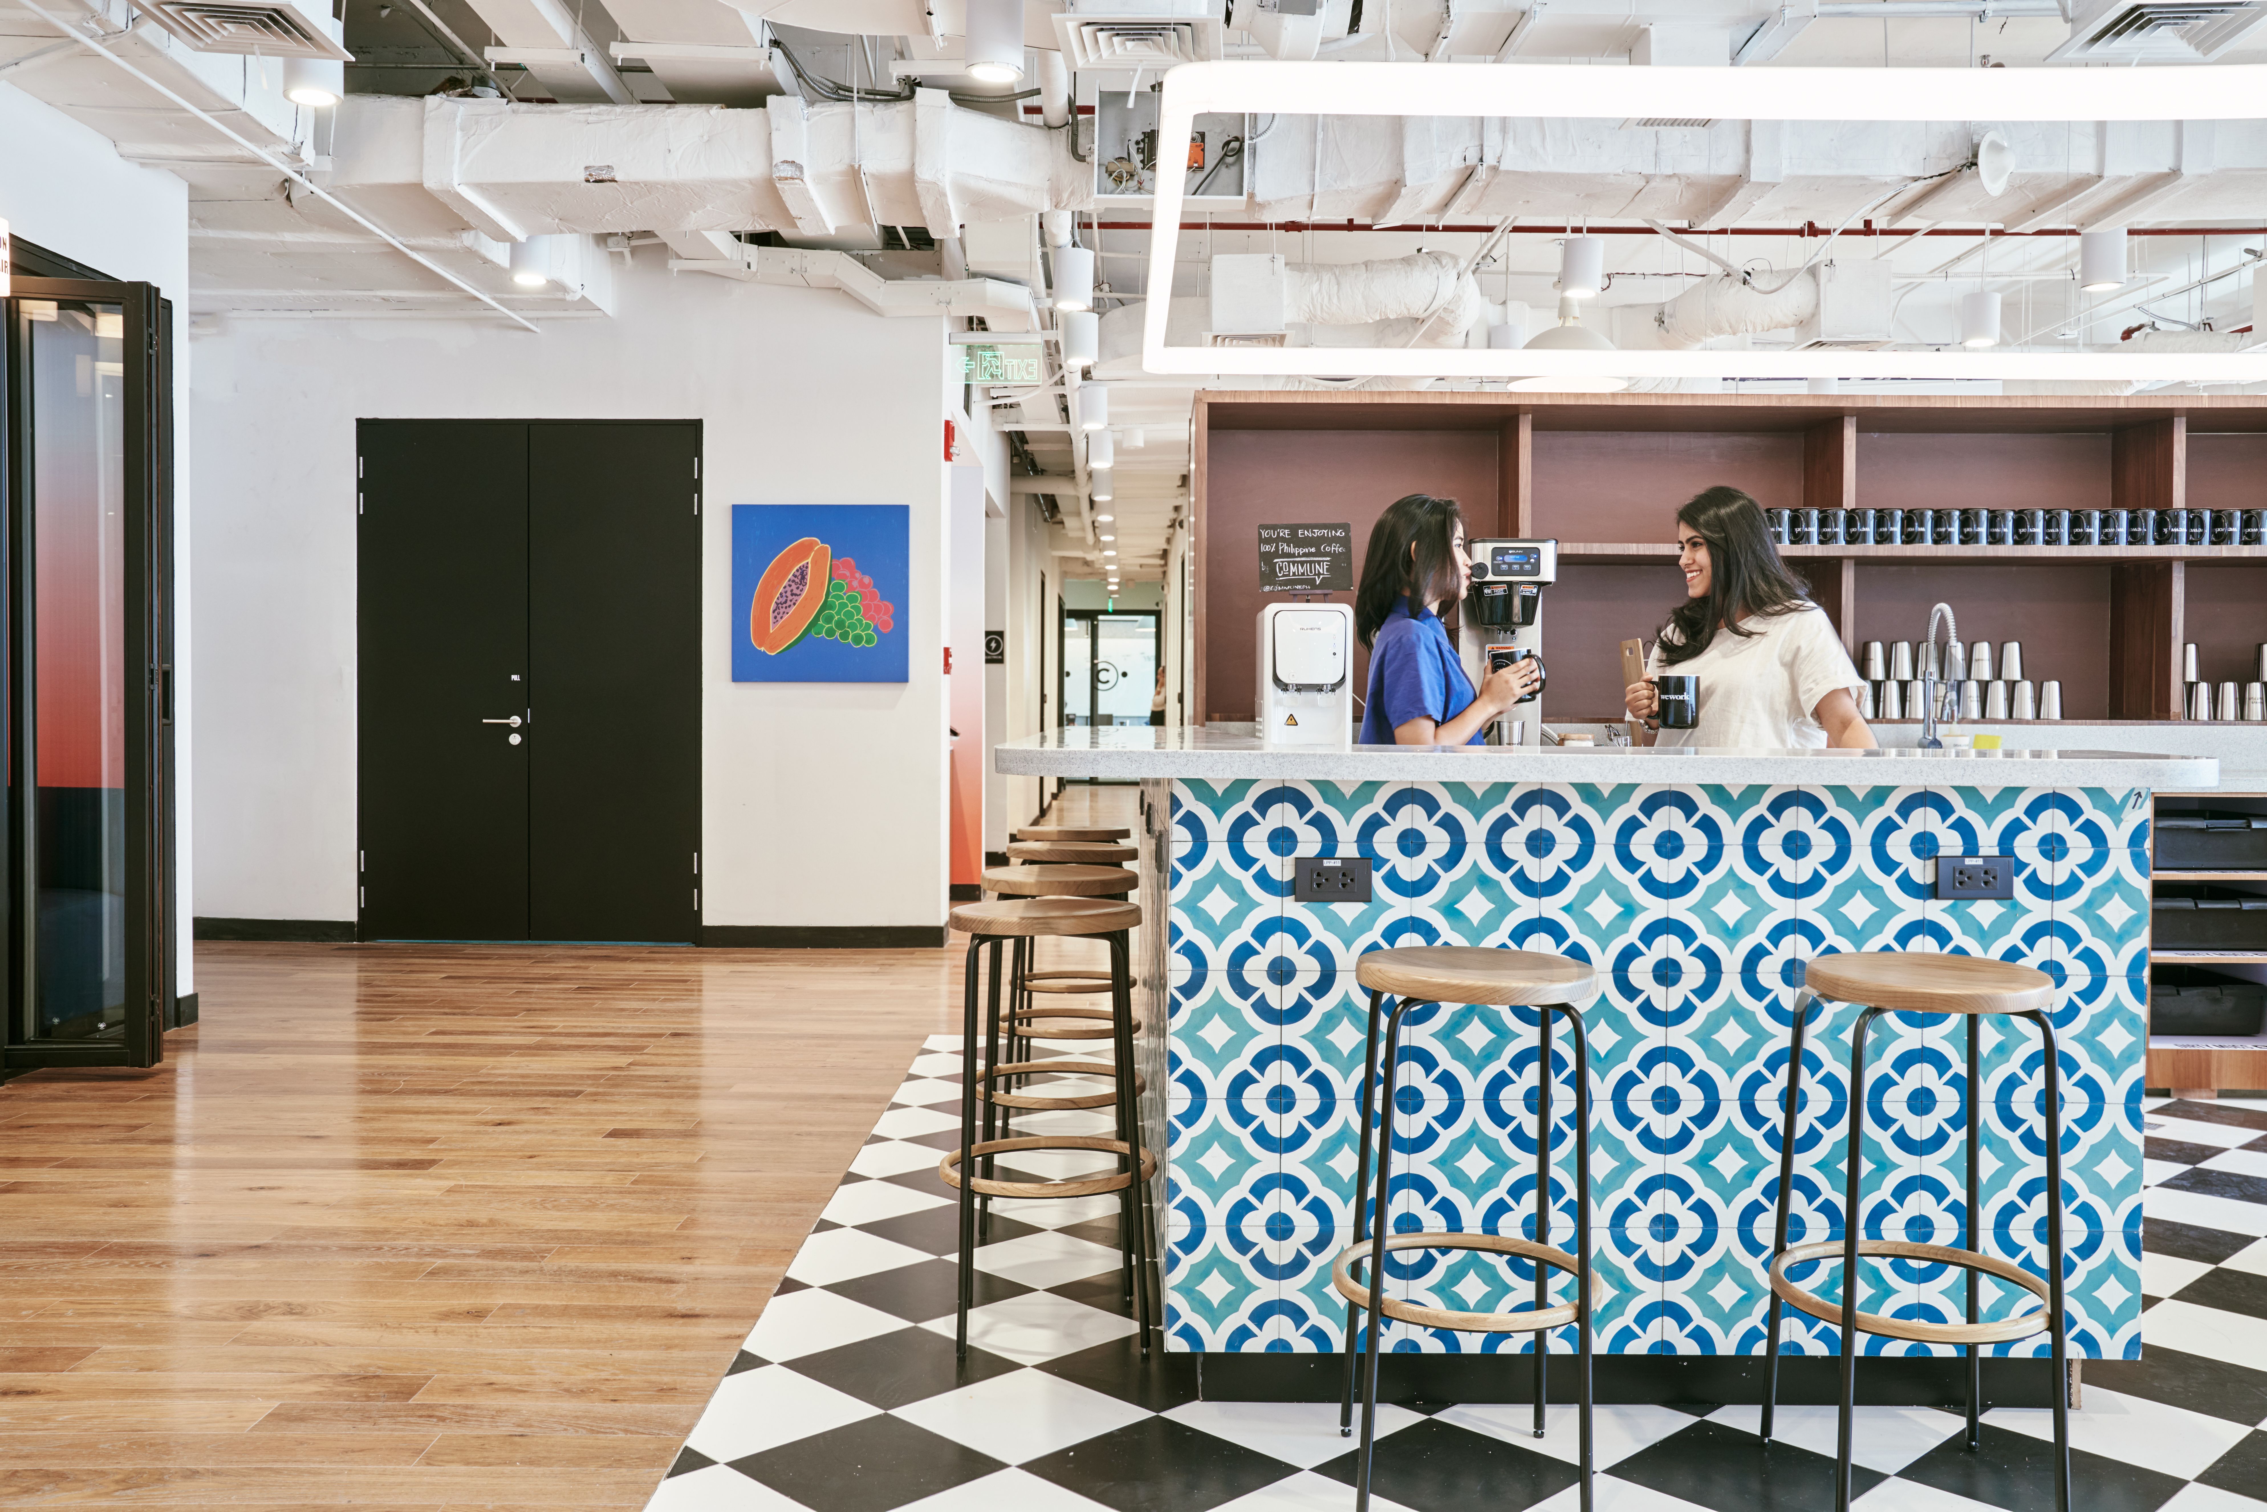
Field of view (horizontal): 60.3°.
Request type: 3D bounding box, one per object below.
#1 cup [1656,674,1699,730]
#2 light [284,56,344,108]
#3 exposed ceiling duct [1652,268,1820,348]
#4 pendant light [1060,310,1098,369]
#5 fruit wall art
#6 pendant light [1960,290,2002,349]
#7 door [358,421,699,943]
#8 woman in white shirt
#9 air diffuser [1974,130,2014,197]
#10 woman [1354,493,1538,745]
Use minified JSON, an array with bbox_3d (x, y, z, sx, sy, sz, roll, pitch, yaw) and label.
[{"bbox_3d":[1.132,-0.111,4.100,0.112,0.107,0.083,0,1,0],"label":"cup"},{"bbox_3d":[-2.048,-1.740,4.881,0.142,0.198,0.142,0,1,0],"label":"light"},{"bbox_3d":[2.683,-1.945,8.557,0.680,0.290,0.520,0,1,0],"label":"exposed ceiling duct"},{"bbox_3d":[-0.222,-1.817,8.527,0.142,0.198,0.142,0,1,0],"label":"pendant light"},{"bbox_3d":[-1.442,-0.742,8.982,0.802,0.802,0.040,0,1,0],"label":"fruit wall art"},{"bbox_3d":[3.393,-1.746,7.810,0.155,0.235,0.155,1,1,0],"label":"pendant light"},{"bbox_3d":[-2.736,-0.331,8.865,1.564,2.378,0.090,1,1,0],"label":"door"},{"bbox_3d":[1.313,0.213,4.206,0.480,1.585,0.380,2,2,40],"label":"woman in white shirt"},{"bbox_3d":[2.585,-1.778,5.858,0.200,0.200,0.100,-1,2,-41],"label":"air diffuser"},{"bbox_3d":[0.650,0.221,4.156,0.380,1.560,0.430,0,1,-5],"label":"woman"}]

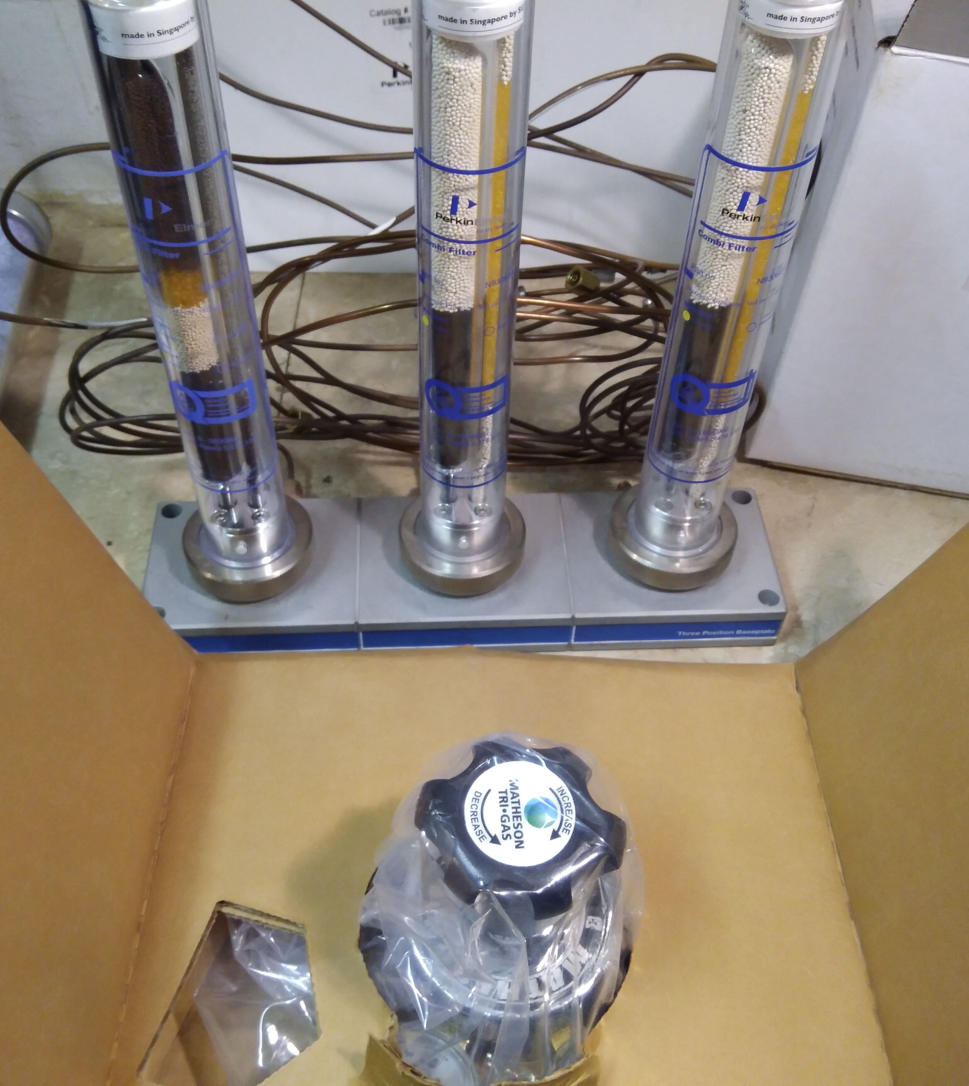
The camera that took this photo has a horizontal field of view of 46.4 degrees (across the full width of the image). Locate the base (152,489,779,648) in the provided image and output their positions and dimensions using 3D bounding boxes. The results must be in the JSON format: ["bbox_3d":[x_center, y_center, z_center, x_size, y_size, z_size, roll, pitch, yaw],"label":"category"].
[{"bbox_3d":[-0.010,0.015,0.542,0.293,0.026,0.078,-1,48,-3],"label":"base"}]

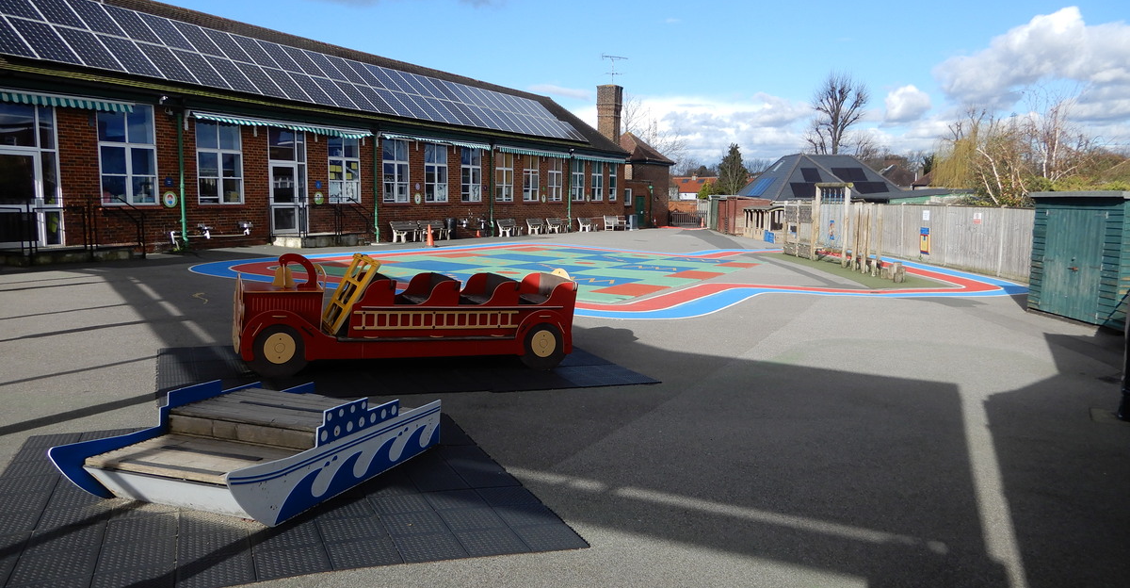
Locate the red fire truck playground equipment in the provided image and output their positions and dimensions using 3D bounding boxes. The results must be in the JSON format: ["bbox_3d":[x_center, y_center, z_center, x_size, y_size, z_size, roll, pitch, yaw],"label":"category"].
[{"bbox_3d":[-1.545,0.159,7.798,3.262,1.086,1.005,1,6,-25],"label":"red fire truck playground equipment"}]

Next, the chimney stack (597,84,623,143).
[{"bbox_3d":[2.760,-10.761,47.541,1.100,3.755,1.400,4,8,27],"label":"chimney stack"}]

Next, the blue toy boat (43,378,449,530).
[{"bbox_3d":[-1.689,0.828,4.666,1.060,0.504,2.105,4,4,18],"label":"blue toy boat"}]

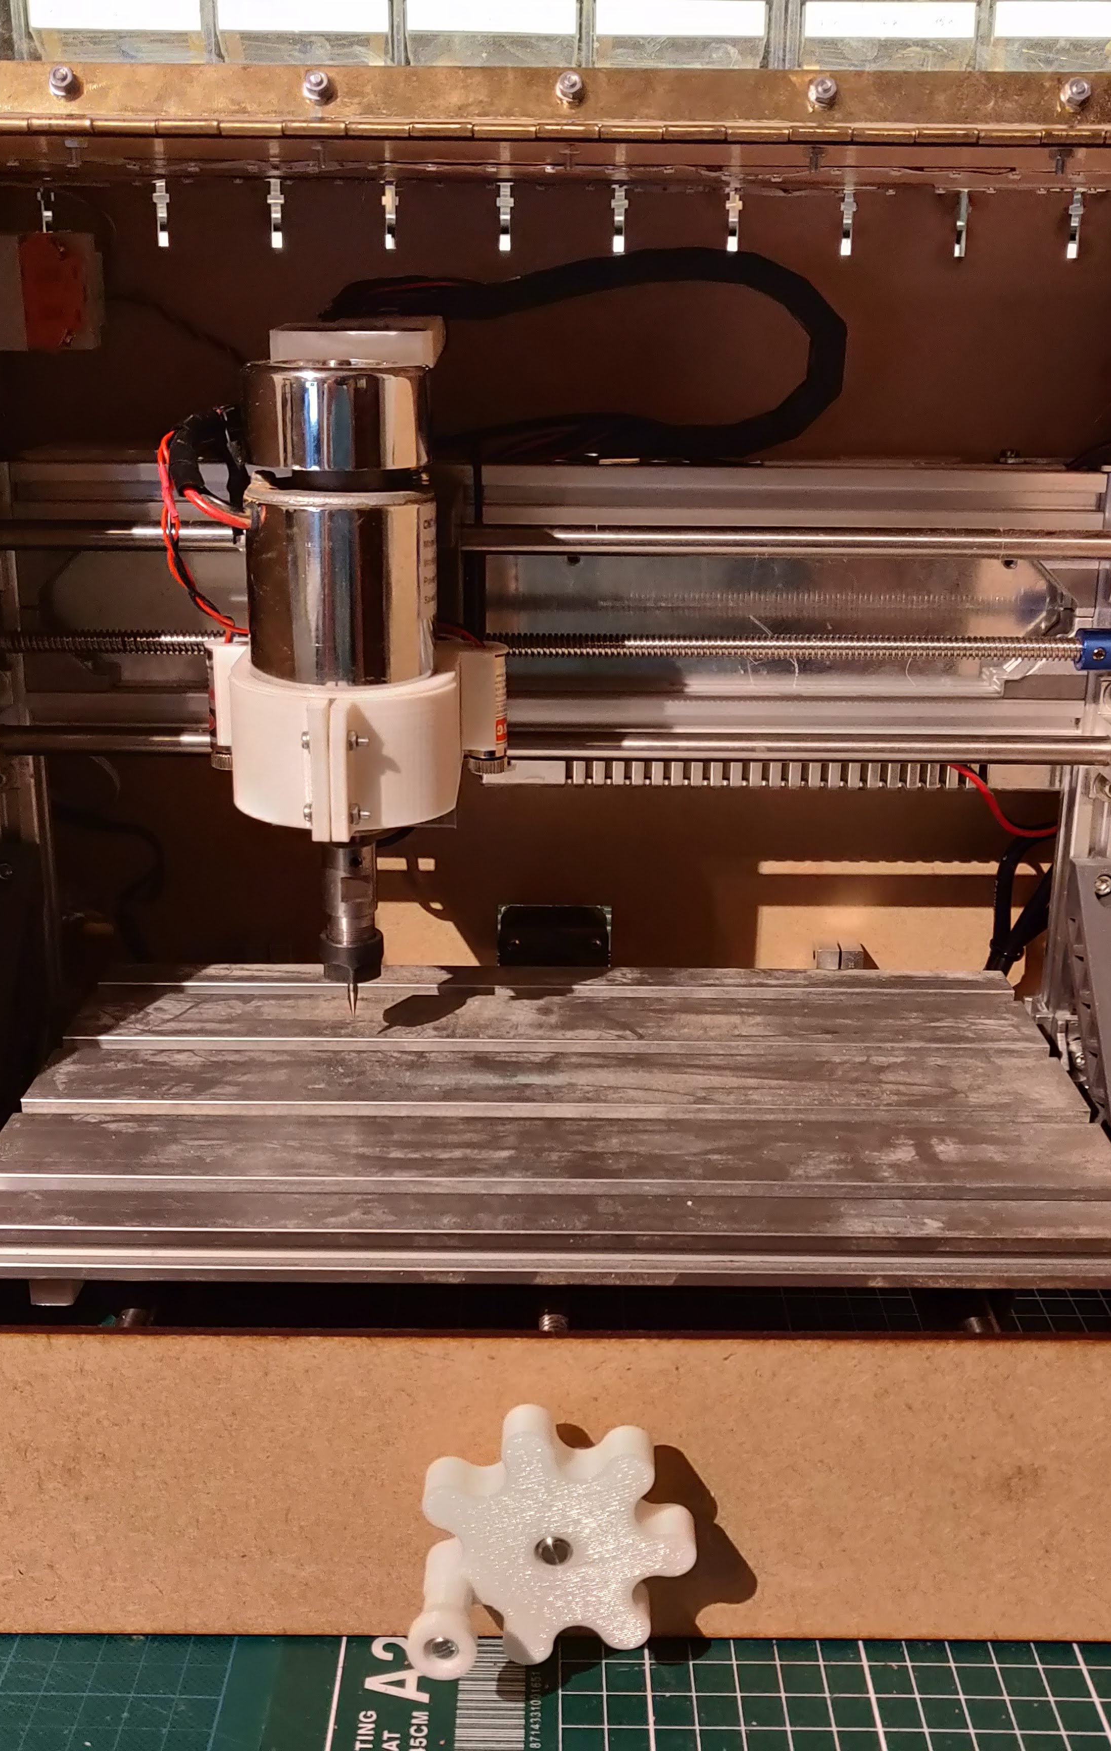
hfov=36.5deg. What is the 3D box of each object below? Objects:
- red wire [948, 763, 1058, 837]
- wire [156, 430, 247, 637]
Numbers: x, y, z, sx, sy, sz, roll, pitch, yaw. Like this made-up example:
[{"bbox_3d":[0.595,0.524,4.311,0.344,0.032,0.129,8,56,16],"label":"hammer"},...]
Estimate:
[{"bbox_3d":[0.167,-0.028,0.630,0.041,0.029,0.020,0,18,1],"label":"red wire"},{"bbox_3d":[-0.100,-0.097,0.477,0.026,0.058,0.027,0,18,1],"label":"wire"}]

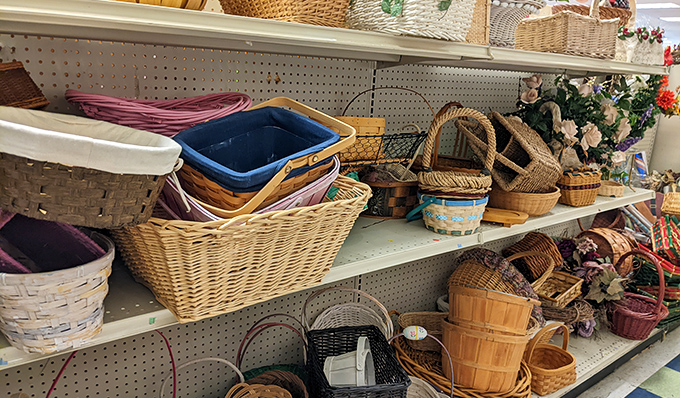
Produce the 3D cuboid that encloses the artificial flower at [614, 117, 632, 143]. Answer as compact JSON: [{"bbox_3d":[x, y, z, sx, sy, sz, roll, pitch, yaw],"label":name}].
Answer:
[{"bbox_3d":[1.147,-0.281,2.146,0.081,0.109,0.076,11,16,27],"label":"artificial flower"}]

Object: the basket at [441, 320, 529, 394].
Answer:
[{"bbox_3d":[0.502,0.552,1.874,0.303,0.185,0.303,7,-6,17],"label":"basket"}]

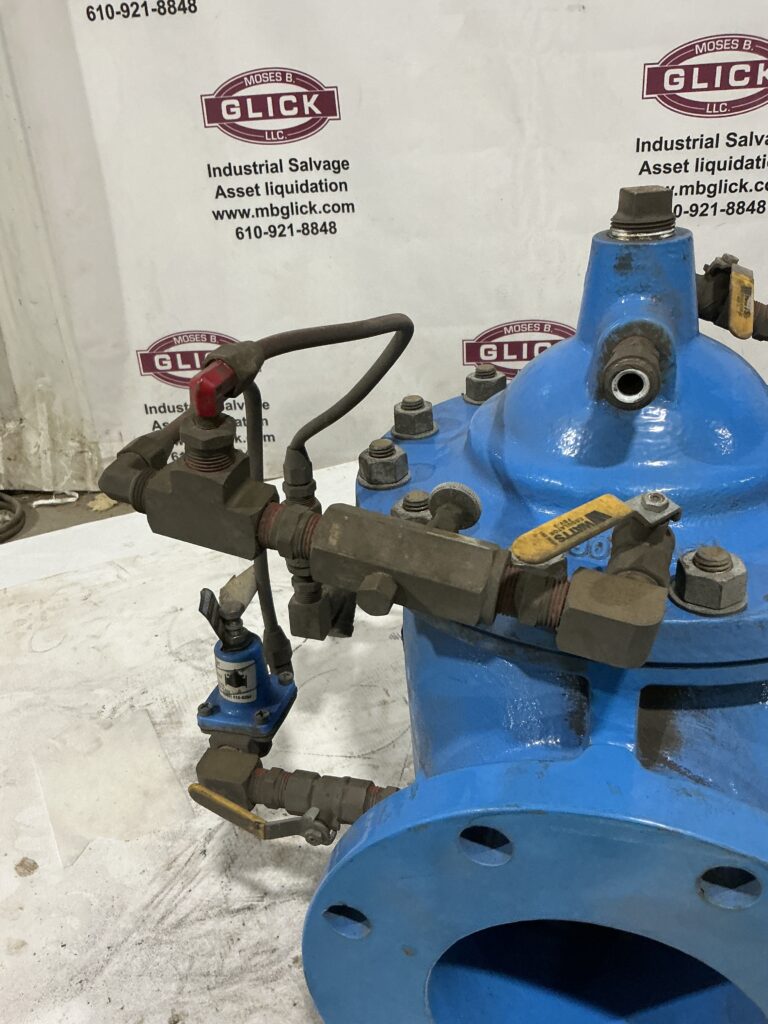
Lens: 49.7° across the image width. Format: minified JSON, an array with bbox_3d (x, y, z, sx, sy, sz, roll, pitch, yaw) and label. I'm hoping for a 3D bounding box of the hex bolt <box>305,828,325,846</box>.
[{"bbox_3d":[-0.039,0.184,0.468,0.012,0.012,0.006,4,29,16],"label":"hex bolt"}]

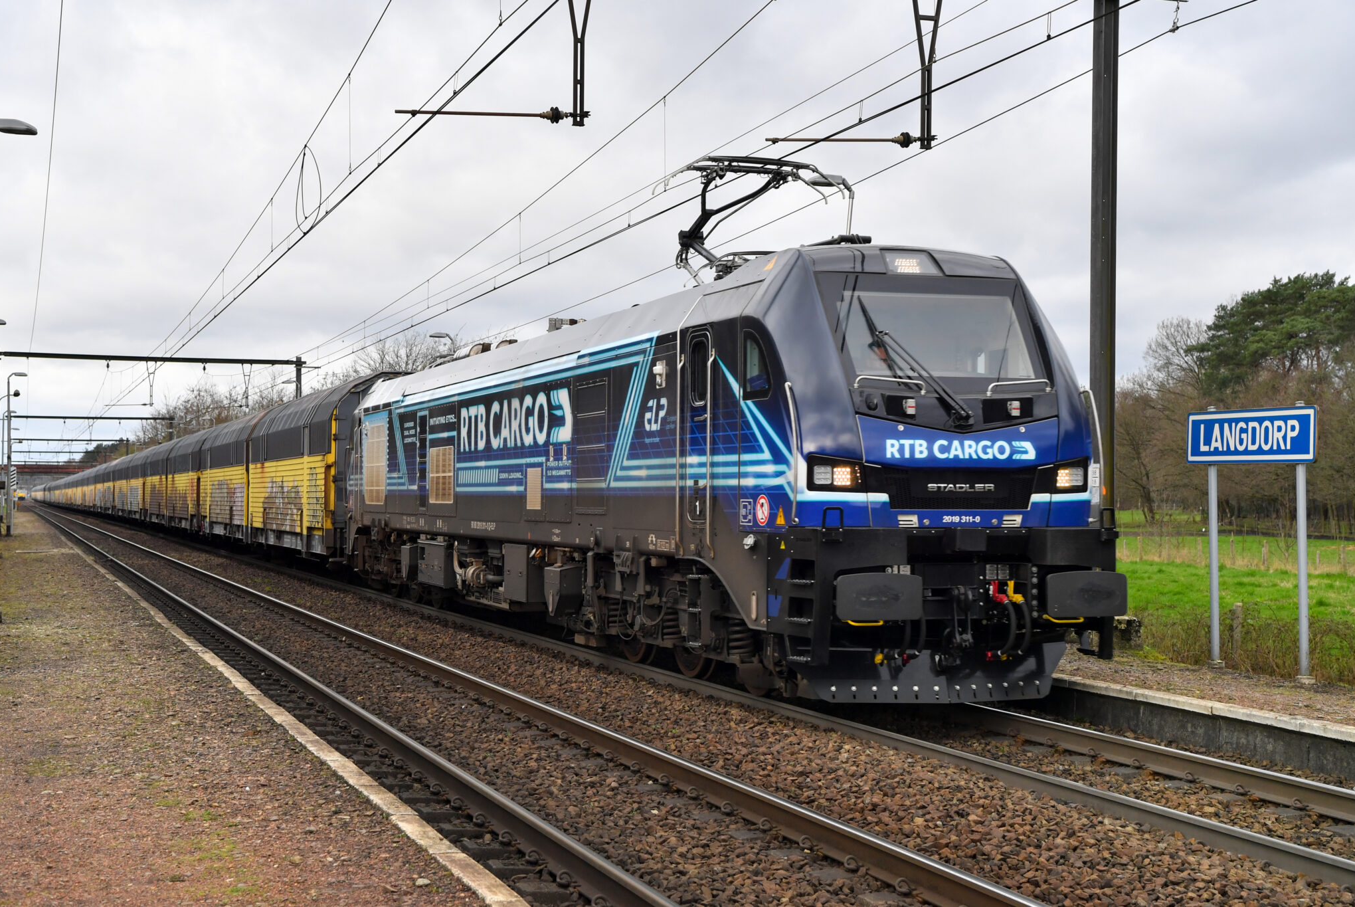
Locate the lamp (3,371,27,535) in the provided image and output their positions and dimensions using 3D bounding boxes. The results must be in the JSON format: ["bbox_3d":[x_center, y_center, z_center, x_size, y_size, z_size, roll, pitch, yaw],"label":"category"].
[{"bbox_3d":[-22.716,0.000,65.167,0.760,5.660,0.300,1,-1,-20],"label":"lamp"}]

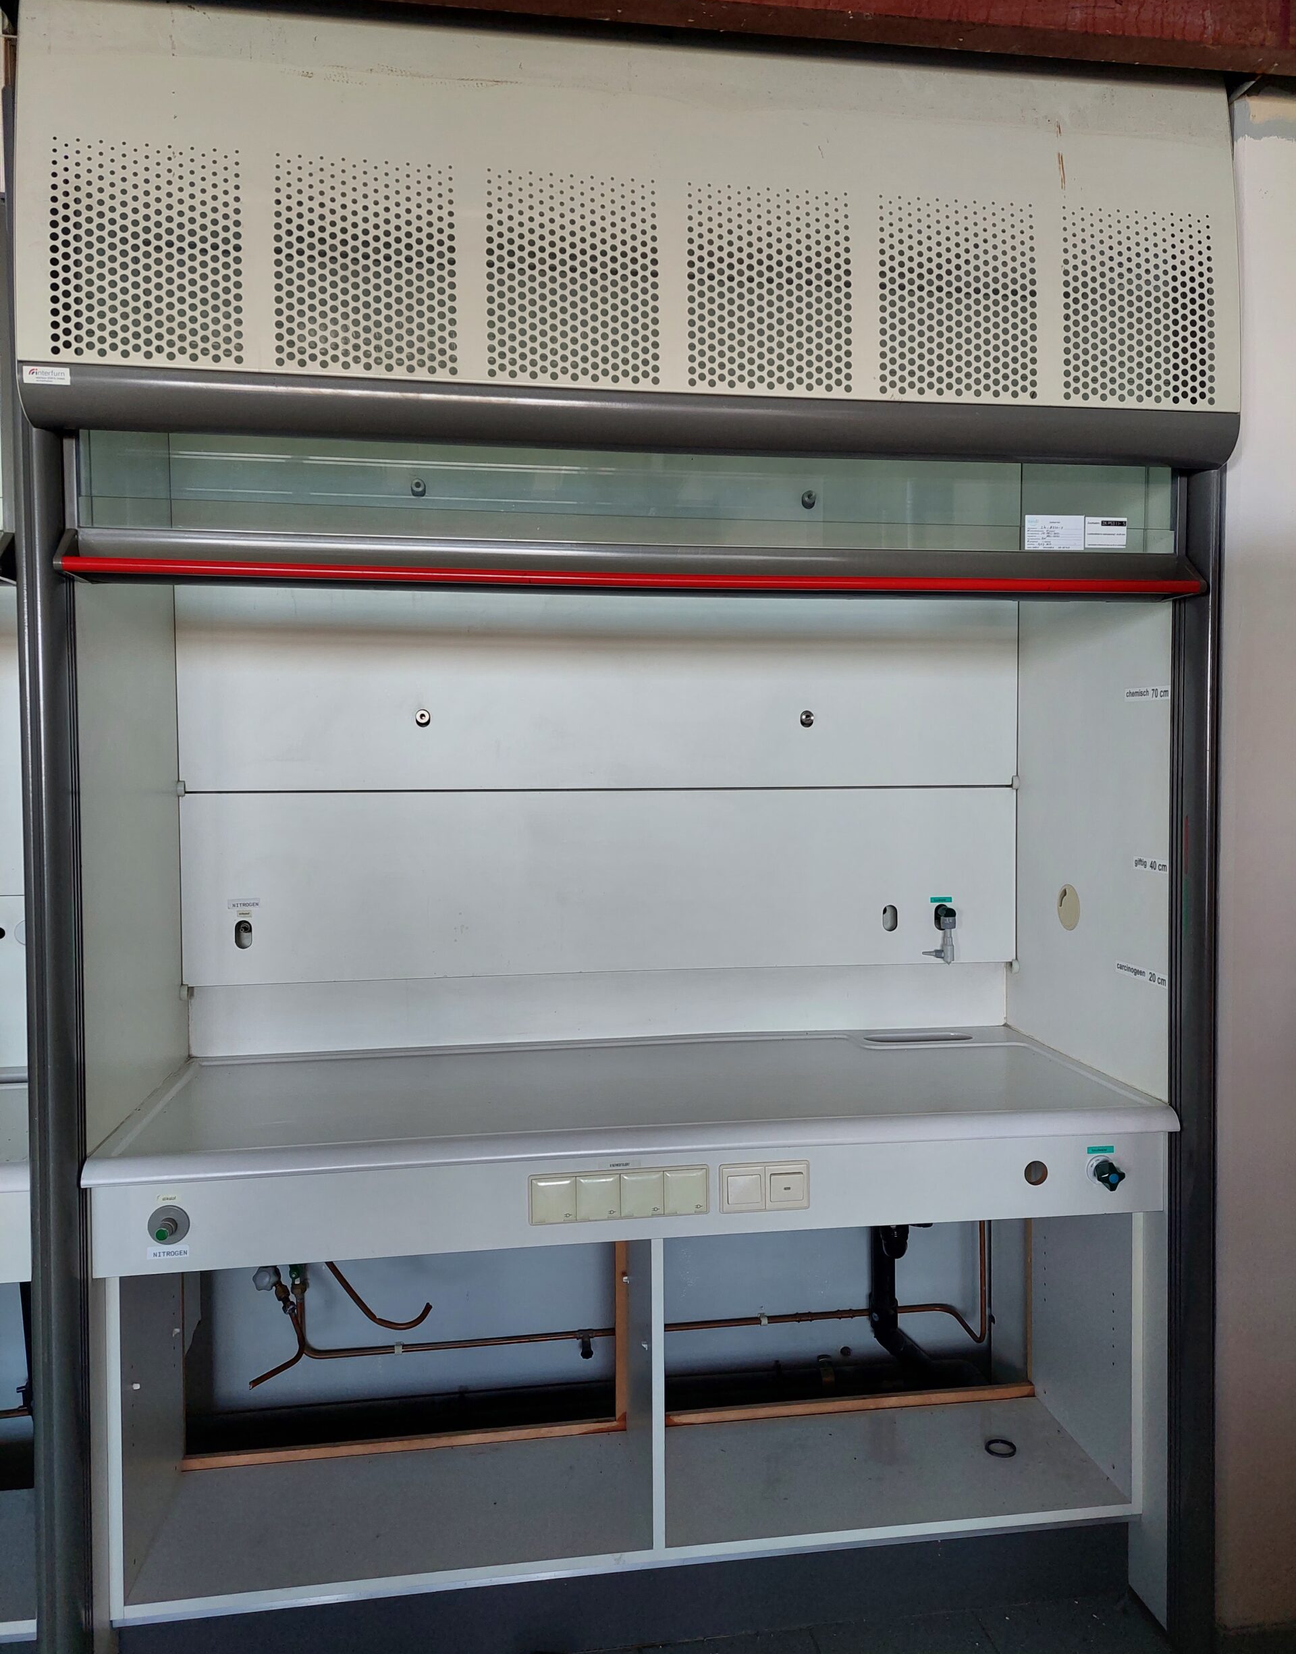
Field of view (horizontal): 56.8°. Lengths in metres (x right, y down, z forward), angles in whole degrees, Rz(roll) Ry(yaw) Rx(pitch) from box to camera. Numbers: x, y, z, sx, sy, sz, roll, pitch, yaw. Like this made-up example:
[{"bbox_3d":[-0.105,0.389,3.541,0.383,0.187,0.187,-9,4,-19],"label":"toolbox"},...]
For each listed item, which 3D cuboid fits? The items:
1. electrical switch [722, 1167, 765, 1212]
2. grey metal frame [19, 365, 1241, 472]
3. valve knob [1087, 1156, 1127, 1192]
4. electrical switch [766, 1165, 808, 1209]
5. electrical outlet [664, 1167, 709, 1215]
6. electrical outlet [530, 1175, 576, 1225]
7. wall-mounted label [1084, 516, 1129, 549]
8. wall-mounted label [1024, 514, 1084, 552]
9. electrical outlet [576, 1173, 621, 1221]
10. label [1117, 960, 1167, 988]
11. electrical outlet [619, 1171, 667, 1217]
[{"bbox_3d":[0.154,0.590,1.956,0.071,0.069,0.015,-1,2,-8],"label":"electrical switch"},{"bbox_3d":[0.034,-0.604,1.795,1.800,0.074,0.092,-1,2,-8],"label":"grey metal frame"},{"bbox_3d":[0.782,0.591,2.032,0.050,0.050,0.053,-1,2,-8],"label":"valve knob"},{"bbox_3d":[0.227,0.589,1.967,0.070,0.068,0.015,-1,2,-8],"label":"electrical switch"},{"bbox_3d":[0.061,0.589,1.942,0.072,0.074,0.018,-1,2,-8],"label":"electrical outlet"},{"bbox_3d":[-0.152,0.593,1.910,0.072,0.074,0.018,-1,2,-8],"label":"electrical outlet"},{"bbox_3d":[0.753,-0.482,1.966,0.072,0.049,0.003,-1,2,-8],"label":"wall-mounted label"},{"bbox_3d":[0.663,-0.479,1.953,0.102,0.055,0.003,-1,2,-8],"label":"wall-mounted label"},{"bbox_3d":[-0.080,0.592,1.921,0.072,0.074,0.018,-1,2,-8],"label":"electrical outlet"},{"bbox_3d":[0.884,0.265,2.147,0.003,0.018,0.165,-1,2,-8],"label":"label"},{"bbox_3d":[-0.010,0.590,1.931,0.072,0.074,0.018,-1,2,-8],"label":"electrical outlet"}]

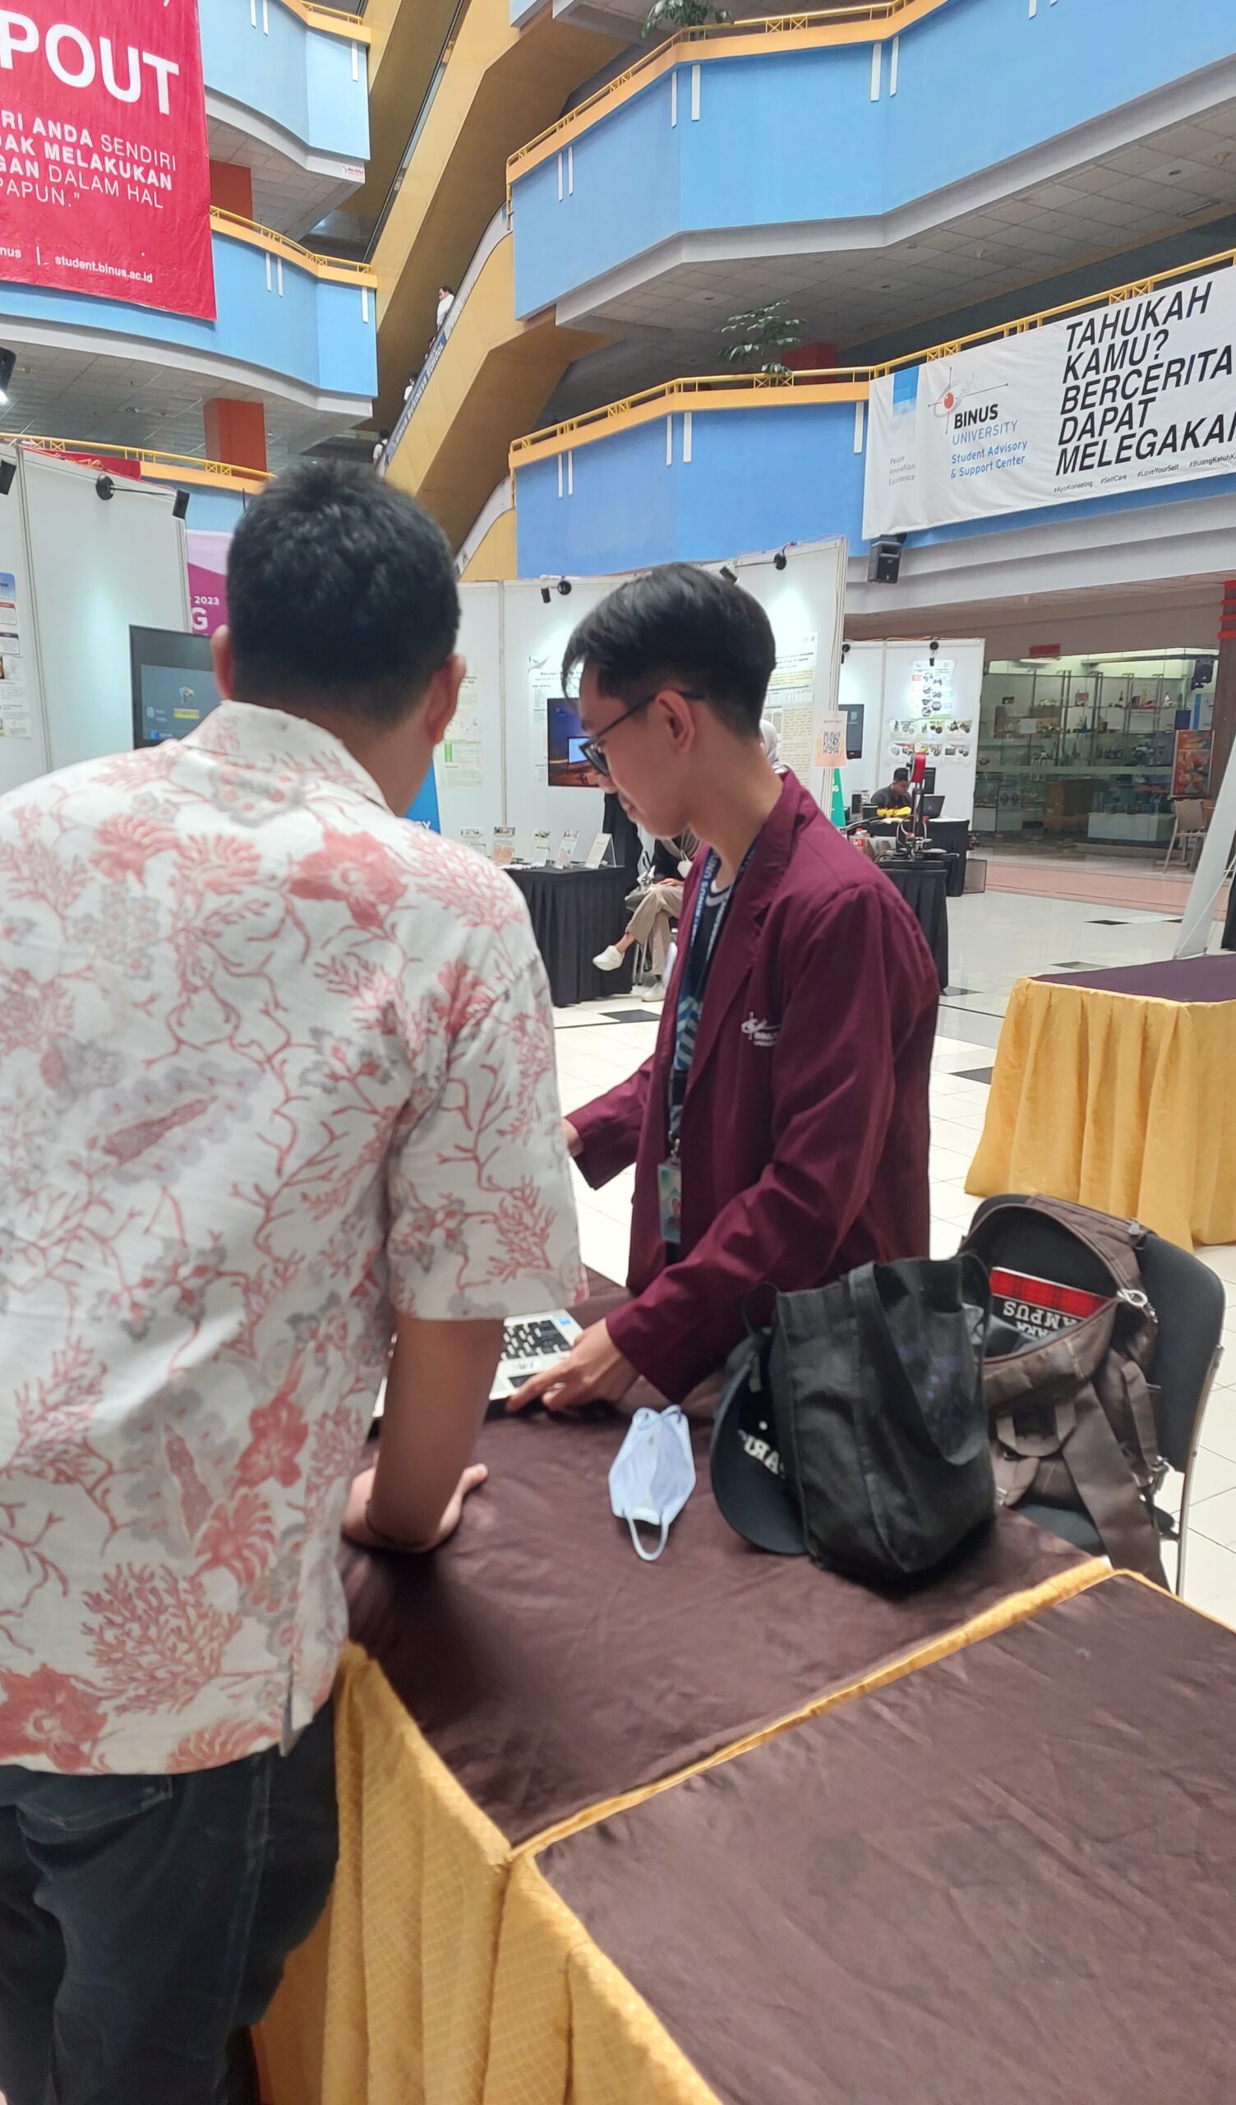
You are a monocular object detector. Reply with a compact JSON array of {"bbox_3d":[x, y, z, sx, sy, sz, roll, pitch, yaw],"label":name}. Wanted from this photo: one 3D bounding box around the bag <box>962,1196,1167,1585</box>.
[{"bbox_3d":[0.644,0.486,2.073,0.230,0.450,0.300,-11,17,-40],"label":"bag"}]

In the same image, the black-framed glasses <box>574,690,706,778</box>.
[{"bbox_3d":[0.044,-0.364,1.556,0.147,0.046,0.142,-32,3,19],"label":"black-framed glasses"}]

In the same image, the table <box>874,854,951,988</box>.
[{"bbox_3d":[1.382,-0.776,8.575,1.150,0.750,0.650,0,13,0],"label":"table"}]

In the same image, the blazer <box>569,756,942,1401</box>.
[{"bbox_3d":[0.170,0.032,1.773,0.450,0.770,0.500,-7,15,-29],"label":"blazer"}]

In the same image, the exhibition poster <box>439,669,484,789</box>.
[{"bbox_3d":[-1.210,-2.205,9.400,0.600,0.860,0.010,3,13,11],"label":"exhibition poster"}]

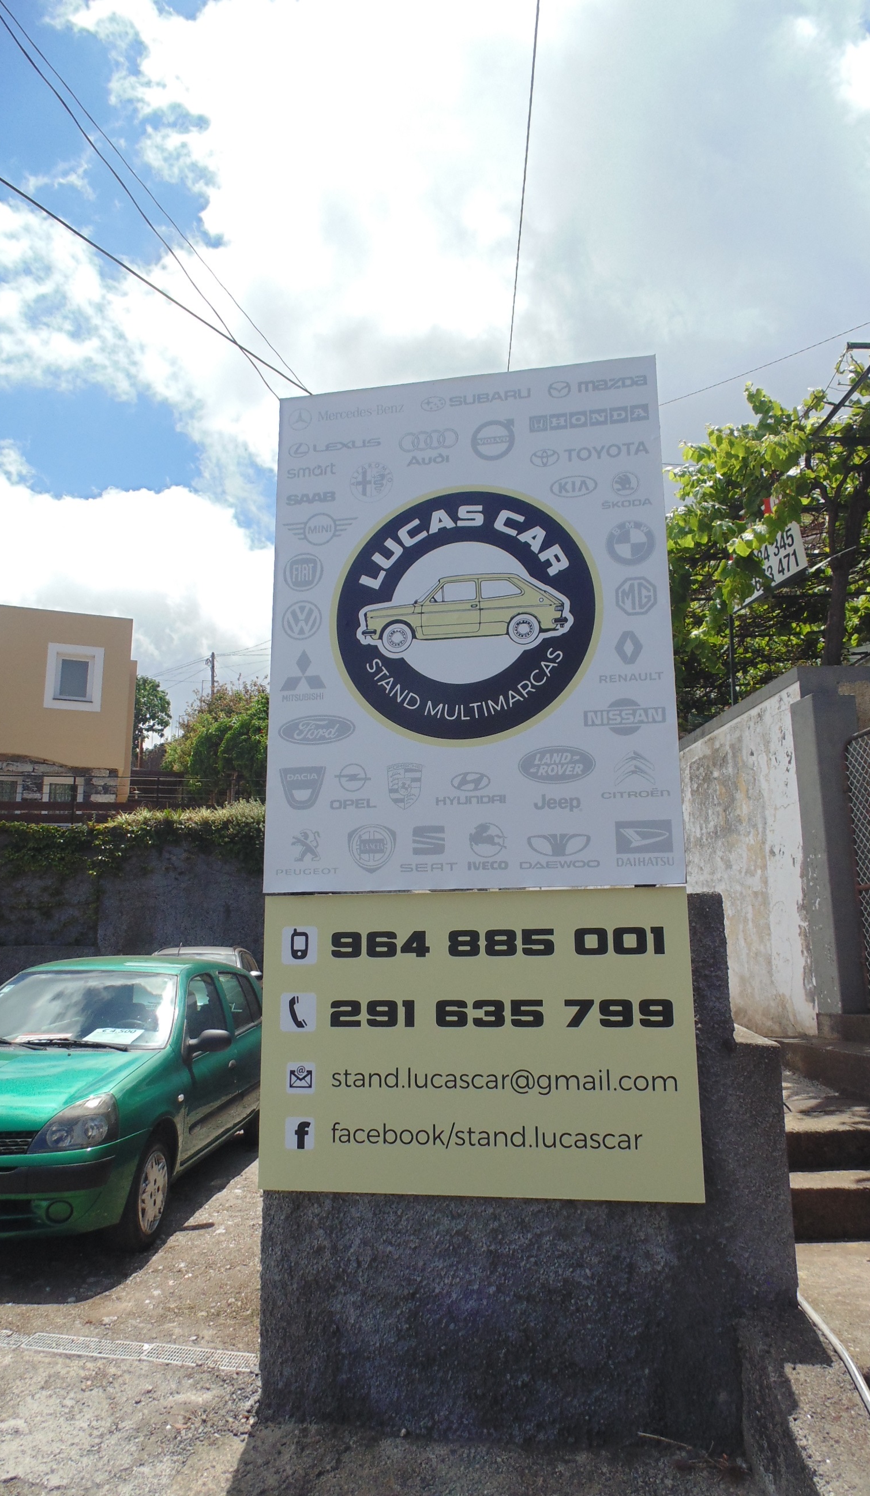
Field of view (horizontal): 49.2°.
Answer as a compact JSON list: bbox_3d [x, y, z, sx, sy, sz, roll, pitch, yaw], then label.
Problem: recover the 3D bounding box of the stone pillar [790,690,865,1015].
[{"bbox_3d":[2.685,0.698,6.348,0.290,2.060,0.340,0,-11,-3],"label":"stone pillar"}]

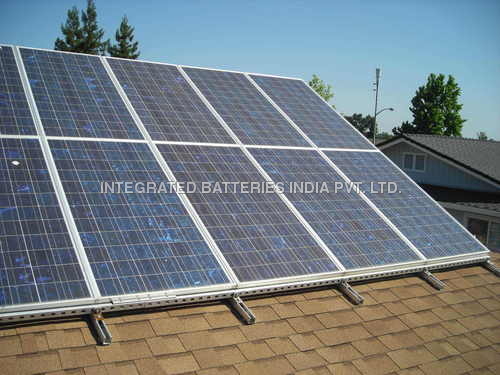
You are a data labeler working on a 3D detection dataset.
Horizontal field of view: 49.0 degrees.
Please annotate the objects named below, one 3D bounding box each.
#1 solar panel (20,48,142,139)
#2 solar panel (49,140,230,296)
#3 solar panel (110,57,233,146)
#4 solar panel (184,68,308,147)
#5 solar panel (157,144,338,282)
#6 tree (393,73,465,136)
[{"bbox_3d":[-1.454,-0.794,4.616,0.826,0.046,1.575,0,36,-32],"label":"solar panel"},{"bbox_3d":[-0.782,0.129,3.539,0.826,0.046,1.575,-1,36,-33],"label":"solar panel"},{"bbox_3d":[-0.767,-0.807,5.064,0.826,0.046,1.575,0,36,-32],"label":"solar panel"},{"bbox_3d":[-0.065,-0.814,5.512,0.826,0.046,1.575,0,36,-32],"label":"solar panel"},{"bbox_3d":[-0.078,0.123,3.987,0.826,0.046,1.575,-1,36,-33],"label":"solar panel"},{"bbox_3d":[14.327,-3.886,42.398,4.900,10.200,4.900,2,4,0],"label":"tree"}]

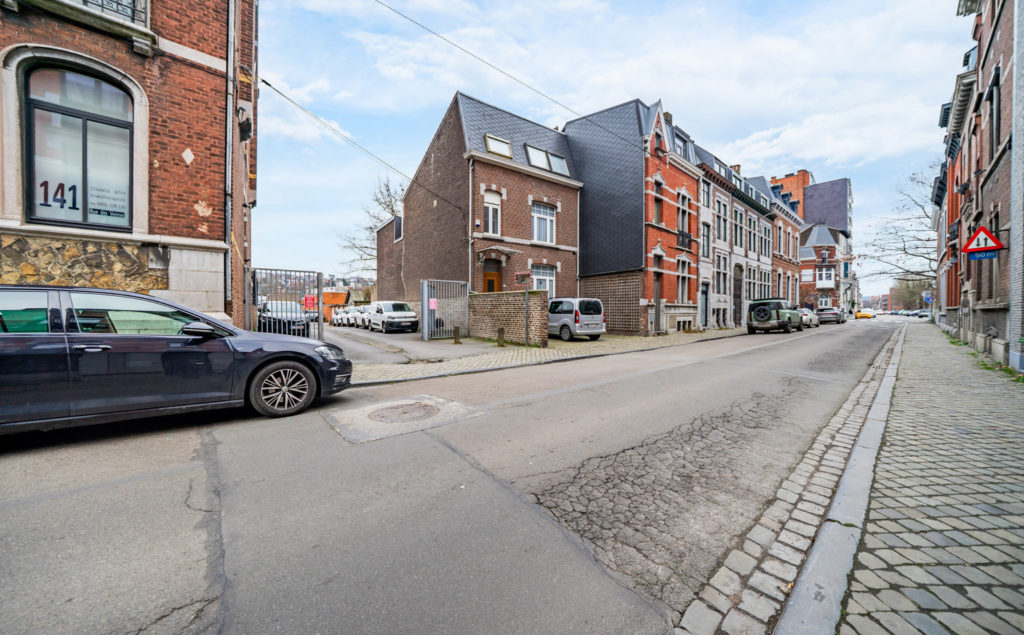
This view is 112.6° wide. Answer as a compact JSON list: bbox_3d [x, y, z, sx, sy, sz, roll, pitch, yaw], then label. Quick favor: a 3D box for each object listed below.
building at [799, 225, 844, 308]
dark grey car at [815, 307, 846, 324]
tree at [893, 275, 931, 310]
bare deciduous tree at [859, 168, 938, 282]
[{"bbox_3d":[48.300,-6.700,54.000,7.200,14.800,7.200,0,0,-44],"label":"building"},{"bbox_3d":[33.600,-0.220,35.800,4.750,1.650,1.930,0,0,-40],"label":"dark grey car"},{"bbox_3d":[92.000,-5.100,79.000,8.000,9.500,8.000,0,0,-41],"label":"tree"},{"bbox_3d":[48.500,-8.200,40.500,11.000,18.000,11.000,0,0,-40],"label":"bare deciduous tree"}]

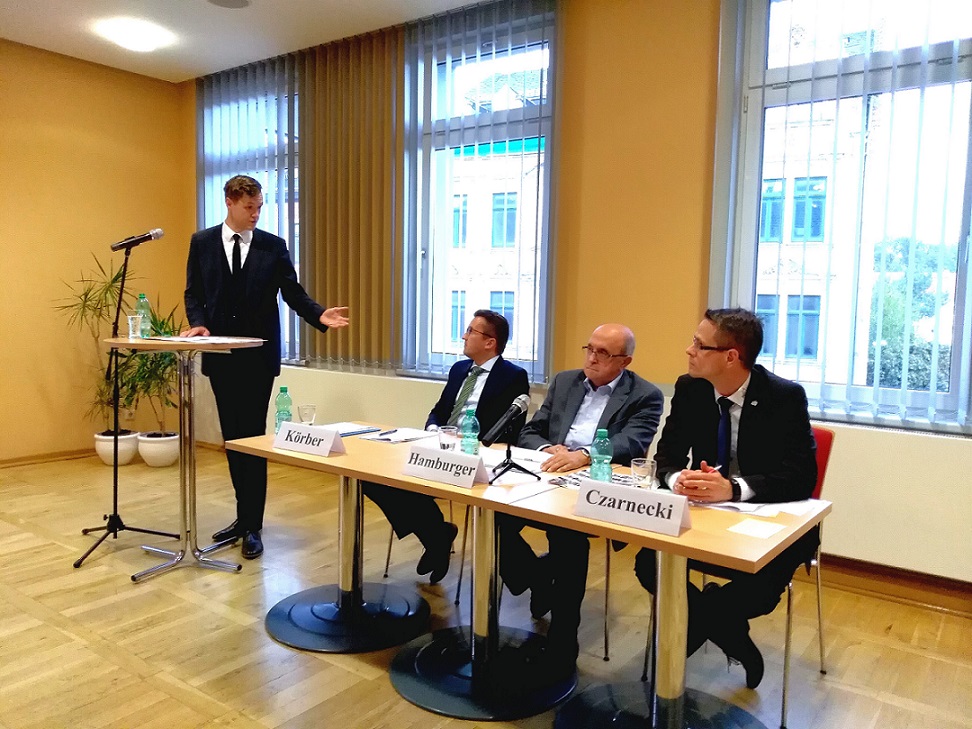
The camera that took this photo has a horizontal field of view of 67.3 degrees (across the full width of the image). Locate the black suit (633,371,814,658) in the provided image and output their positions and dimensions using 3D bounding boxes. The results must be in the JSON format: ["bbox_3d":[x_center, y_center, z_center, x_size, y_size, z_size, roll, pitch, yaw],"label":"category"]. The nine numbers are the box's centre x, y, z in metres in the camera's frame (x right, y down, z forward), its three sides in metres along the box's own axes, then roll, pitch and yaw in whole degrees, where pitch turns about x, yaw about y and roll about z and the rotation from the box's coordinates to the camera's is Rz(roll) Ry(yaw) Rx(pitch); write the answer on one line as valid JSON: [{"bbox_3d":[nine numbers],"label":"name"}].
[{"bbox_3d":[0.795,0.513,2.432,0.570,1.020,0.660,5,6,43],"label":"black suit"}]

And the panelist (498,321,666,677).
[{"bbox_3d":[0.344,0.455,2.800,0.580,1.240,0.790,5,6,38],"label":"panelist"}]

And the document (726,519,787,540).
[{"bbox_3d":[0.731,0.438,1.962,0.107,0.004,0.145,5,7,37],"label":"document"}]

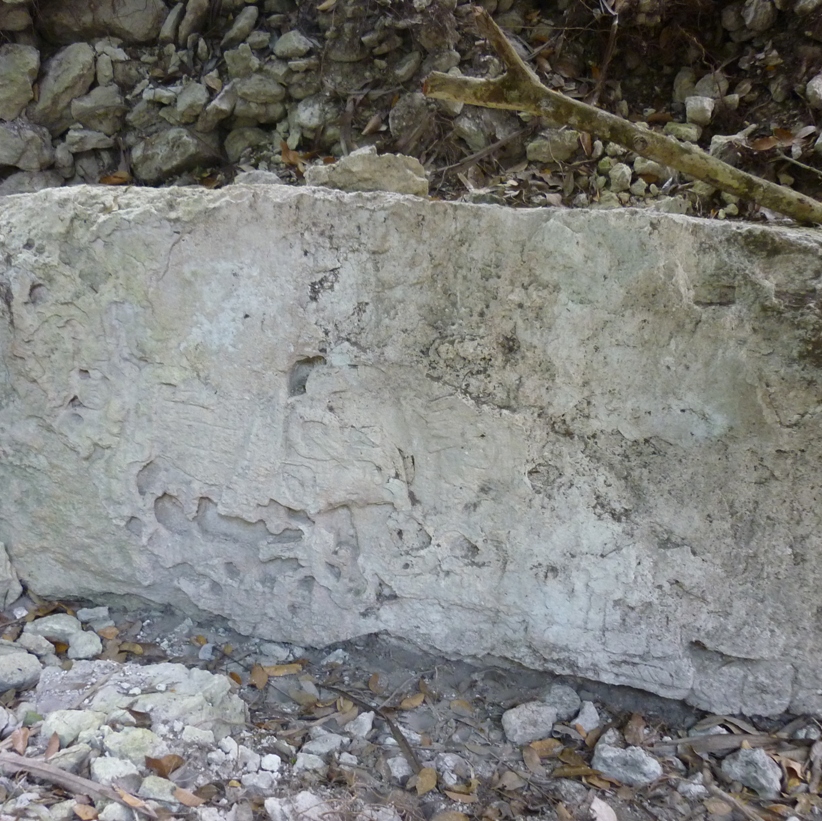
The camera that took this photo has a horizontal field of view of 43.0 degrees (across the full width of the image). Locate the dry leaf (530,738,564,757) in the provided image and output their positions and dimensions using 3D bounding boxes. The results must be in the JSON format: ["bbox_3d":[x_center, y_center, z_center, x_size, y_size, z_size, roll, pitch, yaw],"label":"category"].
[{"bbox_3d":[0.249,0.621,1.921,0.060,0.010,0.033,-1,31,-2],"label":"dry leaf"}]

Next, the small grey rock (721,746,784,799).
[{"bbox_3d":[0.599,0.635,1.835,0.100,0.066,0.072,13,28,25],"label":"small grey rock"}]

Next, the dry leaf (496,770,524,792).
[{"bbox_3d":[0.176,0.655,1.848,0.059,0.010,0.034,-6,34,-8],"label":"dry leaf"}]

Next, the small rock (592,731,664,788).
[{"bbox_3d":[0.371,0.596,1.781,0.119,0.070,0.090,2,30,0],"label":"small rock"}]

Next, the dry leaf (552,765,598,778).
[{"bbox_3d":[0.279,0.612,1.767,0.082,0.018,0.027,0,30,-3],"label":"dry leaf"}]

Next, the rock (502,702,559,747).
[{"bbox_3d":[0.221,0.584,1.946,0.104,0.064,0.074,-2,26,-5],"label":"rock"}]

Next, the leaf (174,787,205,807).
[{"bbox_3d":[-0.397,0.693,1.870,0.066,0.012,0.023,20,44,13],"label":"leaf"}]

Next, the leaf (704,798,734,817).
[{"bbox_3d":[0.531,0.683,1.795,0.050,0.009,0.032,3,31,4],"label":"leaf"}]

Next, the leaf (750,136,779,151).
[{"bbox_3d":[0.899,-0.679,2.650,0.069,0.012,0.032,-14,61,4],"label":"leaf"}]

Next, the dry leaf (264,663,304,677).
[{"bbox_3d":[-0.240,0.488,1.962,0.075,0.014,0.025,-5,31,-11],"label":"dry leaf"}]

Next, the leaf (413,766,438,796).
[{"bbox_3d":[0.026,0.655,1.843,0.033,0.009,0.058,22,54,17],"label":"leaf"}]

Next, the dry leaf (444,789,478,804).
[{"bbox_3d":[0.088,0.671,1.814,0.058,0.013,0.027,3,36,4],"label":"dry leaf"}]

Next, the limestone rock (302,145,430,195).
[{"bbox_3d":[-0.100,-0.547,2.400,0.275,0.105,0.150,1,28,-3],"label":"limestone rock"}]

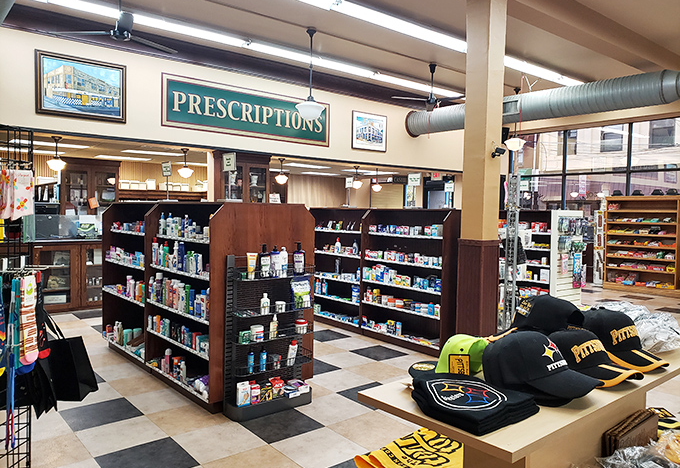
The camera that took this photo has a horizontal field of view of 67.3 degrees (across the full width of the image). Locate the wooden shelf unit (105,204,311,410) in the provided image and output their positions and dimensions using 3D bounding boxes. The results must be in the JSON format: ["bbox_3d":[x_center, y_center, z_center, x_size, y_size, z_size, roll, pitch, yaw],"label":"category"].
[{"bbox_3d":[-1.377,0.484,4.836,0.924,1.518,2.447,-1,3,-41],"label":"wooden shelf unit"}]

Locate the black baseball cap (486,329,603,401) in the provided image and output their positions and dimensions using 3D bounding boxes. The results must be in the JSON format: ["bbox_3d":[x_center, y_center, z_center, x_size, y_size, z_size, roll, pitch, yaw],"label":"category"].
[{"bbox_3d":[0.474,0.294,1.212,0.265,0.130,0.180,3,3,34],"label":"black baseball cap"}]

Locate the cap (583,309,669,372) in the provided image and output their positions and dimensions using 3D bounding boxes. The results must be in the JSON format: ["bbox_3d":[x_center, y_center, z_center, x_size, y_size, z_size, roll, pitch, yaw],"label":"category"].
[{"bbox_3d":[0.911,0.337,1.662,0.265,0.150,0.175,3,3,39],"label":"cap"}]

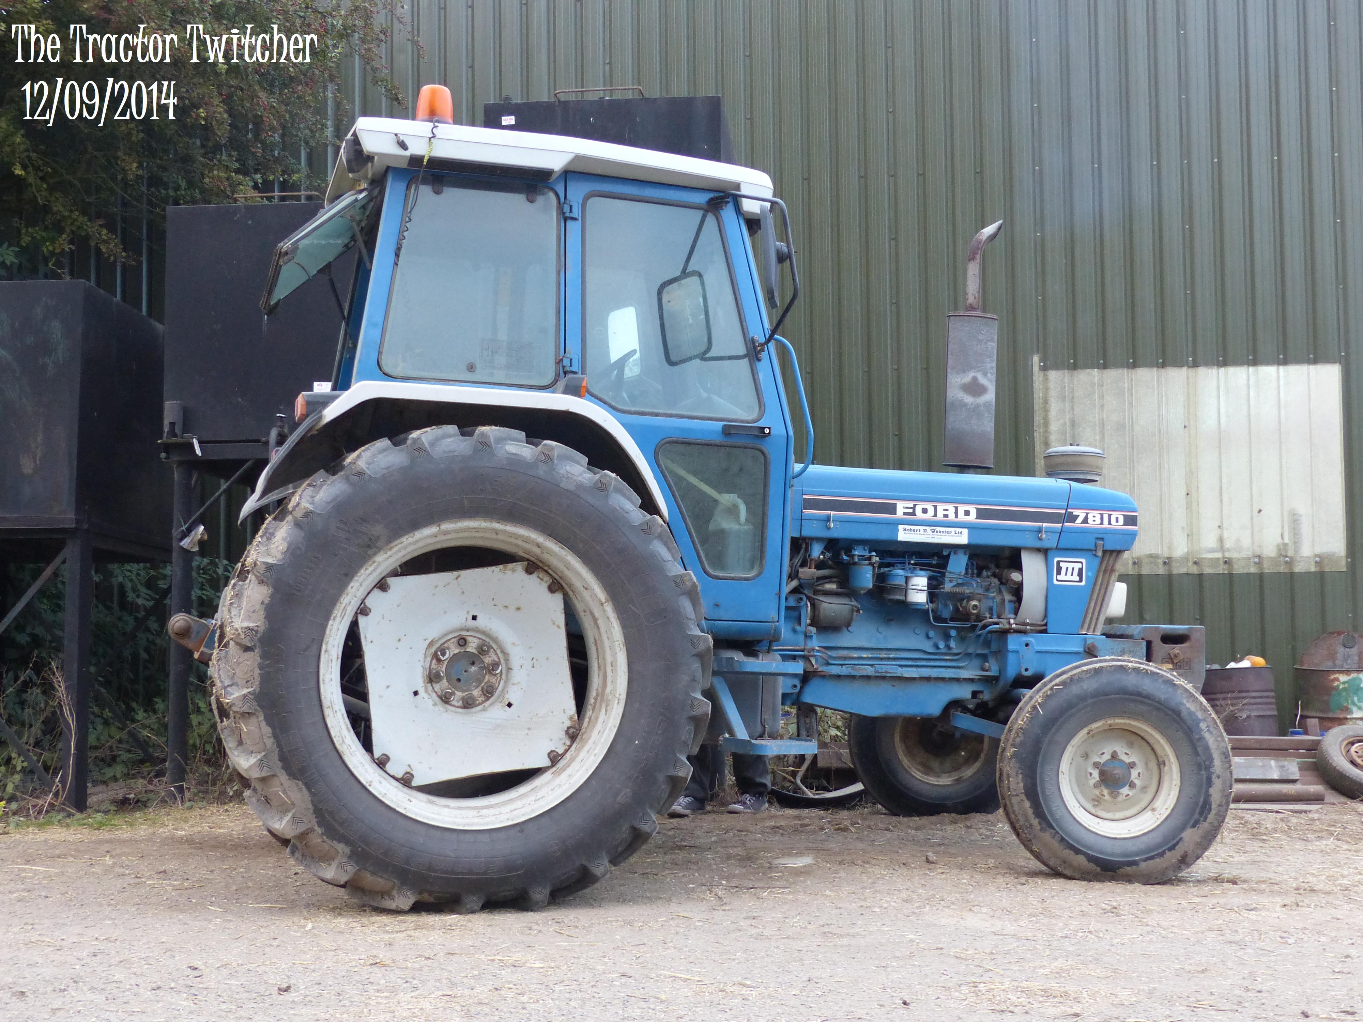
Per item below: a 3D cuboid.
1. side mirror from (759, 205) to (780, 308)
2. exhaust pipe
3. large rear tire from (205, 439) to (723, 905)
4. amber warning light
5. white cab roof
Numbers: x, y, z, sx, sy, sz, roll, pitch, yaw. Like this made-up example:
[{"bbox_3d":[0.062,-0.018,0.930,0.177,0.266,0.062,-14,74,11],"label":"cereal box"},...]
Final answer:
[{"bbox_3d":[0.337,-0.967,6.721,0.060,0.360,0.200,-6,-5,1],"label":"side mirror"},{"bbox_3d":[1.244,-0.717,7.562,0.265,1.090,0.190,3,-5,-15],"label":"exhaust pipe"},{"bbox_3d":[-0.714,0.526,6.008,1.680,1.640,0.430,3,-5,-15],"label":"large rear tire"},{"bbox_3d":[-0.923,-1.503,6.592,0.145,0.176,0.145,3,-5,-15],"label":"amber warning light"},{"bbox_3d":[-0.530,-1.251,7.133,1.690,0.235,1.210,3,-5,-15],"label":"white cab roof"}]

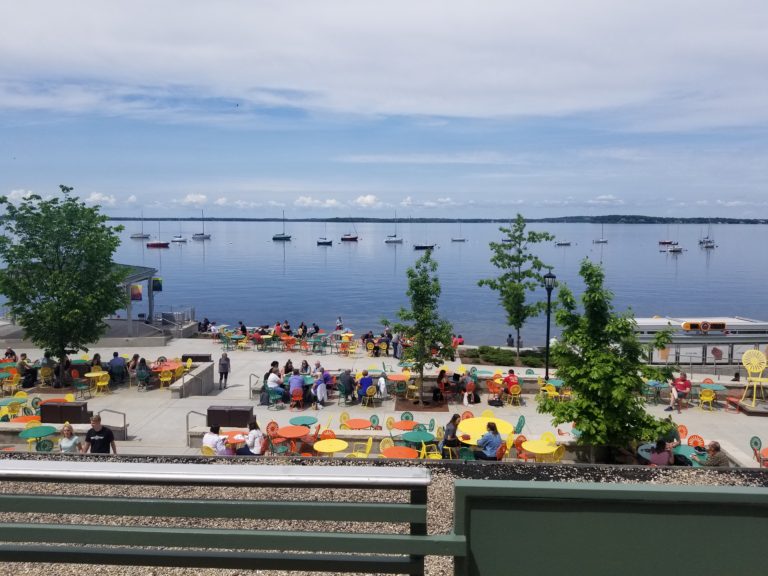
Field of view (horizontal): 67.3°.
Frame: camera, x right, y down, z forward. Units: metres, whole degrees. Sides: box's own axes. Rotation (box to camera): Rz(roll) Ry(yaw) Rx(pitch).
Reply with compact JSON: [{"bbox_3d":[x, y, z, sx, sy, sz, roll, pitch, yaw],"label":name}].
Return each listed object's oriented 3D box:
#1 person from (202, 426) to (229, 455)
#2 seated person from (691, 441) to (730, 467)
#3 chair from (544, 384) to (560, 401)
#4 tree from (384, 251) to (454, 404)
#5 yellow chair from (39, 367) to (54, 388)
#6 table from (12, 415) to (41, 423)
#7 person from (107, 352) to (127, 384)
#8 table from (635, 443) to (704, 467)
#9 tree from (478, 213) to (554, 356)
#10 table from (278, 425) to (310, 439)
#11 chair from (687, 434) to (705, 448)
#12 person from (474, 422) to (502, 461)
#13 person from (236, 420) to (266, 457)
[{"bbox_3d":[-4.268,4.128,14.869,0.500,1.250,0.800,6,9,42],"label":"person"},{"bbox_3d":[7.883,4.299,13.911,0.800,1.250,0.540,2,7,13],"label":"seated person"},{"bbox_3d":[6.796,4.259,23.294,0.540,0.870,0.600,4,7,27],"label":"chair"},{"bbox_3d":[1.306,1.538,21.215,2.500,5.700,2.400,0,7,0],"label":"tree"},{"bbox_3d":[-14.622,3.878,25.023,0.520,0.870,0.570,-1,7,-11],"label":"yellow chair"},{"bbox_3d":[-12.082,4.850,19.533,0.914,0.730,0.914,0,7,0],"label":"table"},{"bbox_3d":[-12.109,3.555,26.243,0.550,1.320,0.800,0,7,-6],"label":"person"},{"bbox_3d":[7.494,4.683,14.924,1.760,0.740,1.760,0,7,0],"label":"table"},{"bbox_3d":[7.450,-0.018,32.409,4.100,8.150,4.000,0,7,0],"label":"tree"},{"bbox_3d":[-2.573,4.474,16.487,0.914,0.730,0.914,0,7,0],"label":"table"},{"bbox_3d":[8.131,4.351,15.133,0.540,0.870,0.600,5,8,35],"label":"chair"},{"bbox_3d":[2.645,4.127,15.129,0.800,1.260,0.500,3,7,23],"label":"person"},{"bbox_3d":[-3.533,4.128,15.299,0.780,1.270,0.520,3,7,21],"label":"person"}]

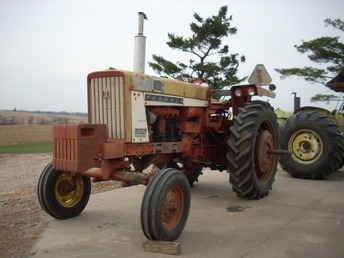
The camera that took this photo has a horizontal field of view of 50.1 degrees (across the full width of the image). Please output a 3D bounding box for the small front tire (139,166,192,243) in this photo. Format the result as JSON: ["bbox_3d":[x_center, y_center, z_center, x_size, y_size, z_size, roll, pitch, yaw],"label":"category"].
[{"bbox_3d":[-0.045,0.826,3.978,0.200,0.750,0.750,2,3,34],"label":"small front tire"}]

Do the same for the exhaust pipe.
[{"bbox_3d":[-0.416,-1.090,4.673,0.145,0.800,0.145,2,3,30],"label":"exhaust pipe"}]

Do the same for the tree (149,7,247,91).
[{"bbox_3d":[1.130,-2.318,15.919,4.400,6.100,4.300,0,2,0],"label":"tree"}]

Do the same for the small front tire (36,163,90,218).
[{"bbox_3d":[-1.362,0.784,4.749,0.200,0.750,0.750,2,3,34],"label":"small front tire"}]

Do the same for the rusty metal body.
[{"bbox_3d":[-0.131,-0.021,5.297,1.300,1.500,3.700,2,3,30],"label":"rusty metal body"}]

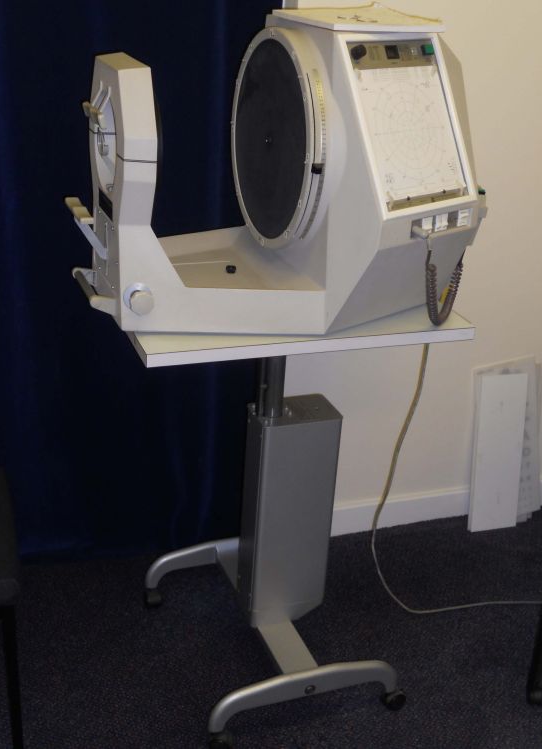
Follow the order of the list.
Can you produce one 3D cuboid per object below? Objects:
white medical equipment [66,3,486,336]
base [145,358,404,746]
[{"bbox_3d":[0.036,-0.385,1.794,0.780,0.515,0.460,-6,25,-21],"label":"white medical equipment"},{"bbox_3d":[0.016,0.259,2.018,0.414,0.767,0.504,-6,25,-21],"label":"base"}]

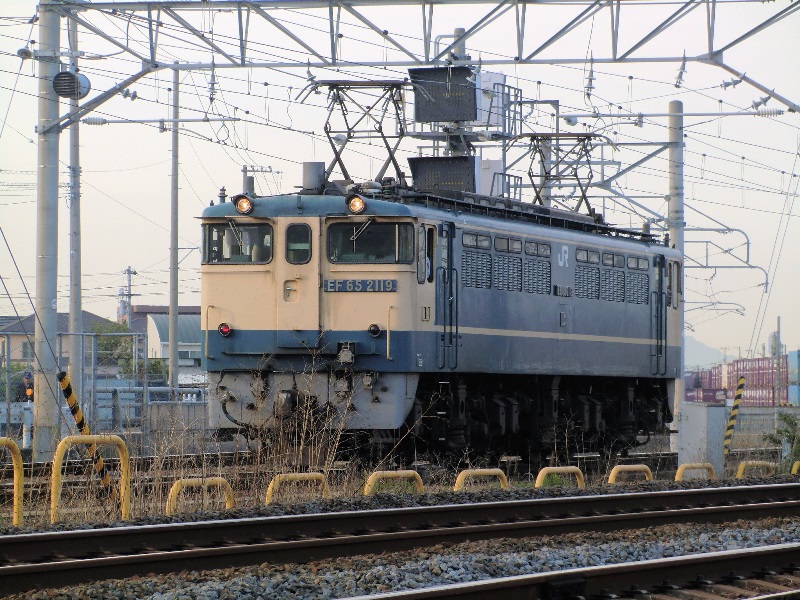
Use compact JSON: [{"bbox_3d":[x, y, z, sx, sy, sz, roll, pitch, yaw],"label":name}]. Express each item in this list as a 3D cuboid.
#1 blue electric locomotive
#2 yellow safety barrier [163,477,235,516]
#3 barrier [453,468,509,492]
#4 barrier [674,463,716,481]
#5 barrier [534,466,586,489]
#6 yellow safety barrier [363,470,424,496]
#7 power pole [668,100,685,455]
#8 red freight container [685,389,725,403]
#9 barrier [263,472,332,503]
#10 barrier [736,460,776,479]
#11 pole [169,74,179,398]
[{"bbox_3d":[1.048,0.453,57.616,2.870,3.850,16.000,0,-1,17],"label":"blue electric locomotive"},{"bbox_3d":[-1.673,1.662,32.713,0.070,0.320,1.200,0,-2,26],"label":"yellow safety barrier"},{"bbox_3d":[0.801,1.804,37.767,0.070,0.320,1.200,0,-2,26],"label":"barrier"},{"bbox_3d":[3.262,1.960,42.795,0.070,0.320,1.200,0,-2,26],"label":"barrier"},{"bbox_3d":[1.632,1.855,39.464,0.070,0.320,1.200,0,-2,26],"label":"barrier"},{"bbox_3d":[-0.052,1.749,36.024,0.070,0.320,1.200,0,-2,26],"label":"yellow safety barrier"},{"bbox_3d":[5.784,-0.513,81.062,0.310,7.292,0.310,0,-1,4],"label":"power pole"},{"bbox_3d":[37.095,12.023,469.970,5.200,2.500,2.450,0,-1,5],"label":"red freight container"},{"bbox_3d":[-0.893,1.693,34.306,0.070,0.320,1.200,0,-2,26],"label":"barrier"},{"bbox_3d":[4.083,2.012,44.471,0.070,0.320,1.200,0,-2,26],"label":"barrier"},{"bbox_3d":[-7.074,-1.679,122.113,0.280,11.433,0.280,0,-1,-3],"label":"pole"}]

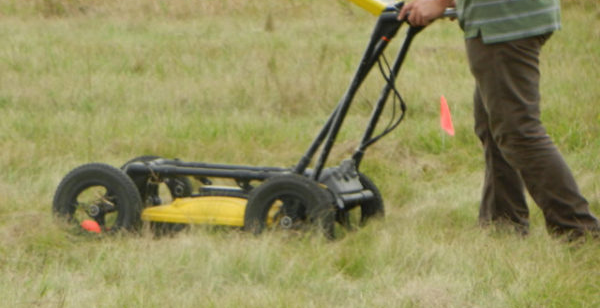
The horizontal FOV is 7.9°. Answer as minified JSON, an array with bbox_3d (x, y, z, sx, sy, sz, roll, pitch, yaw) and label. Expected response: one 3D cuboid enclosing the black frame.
[{"bbox_3d":[-0.068,-0.181,17.000,1.160,0.800,0.440,3,5,24],"label":"black frame"}]

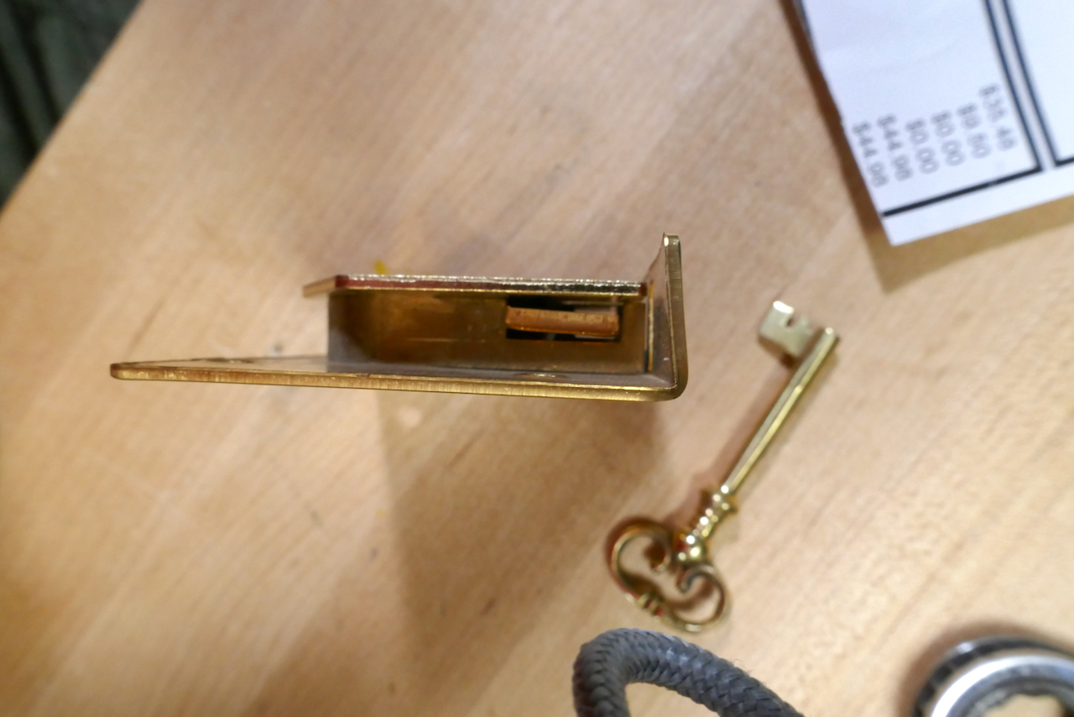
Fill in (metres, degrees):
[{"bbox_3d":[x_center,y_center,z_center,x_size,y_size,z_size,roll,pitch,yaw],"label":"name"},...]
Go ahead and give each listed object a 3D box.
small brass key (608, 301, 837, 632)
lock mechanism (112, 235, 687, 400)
[{"bbox_3d":[0.033,0.019,0.126,0.023,0.006,0.057,32,94,5],"label":"small brass key"},{"bbox_3d":[-0.009,-0.005,0.098,0.051,0.068,0.014,2,91,6],"label":"lock mechanism"}]

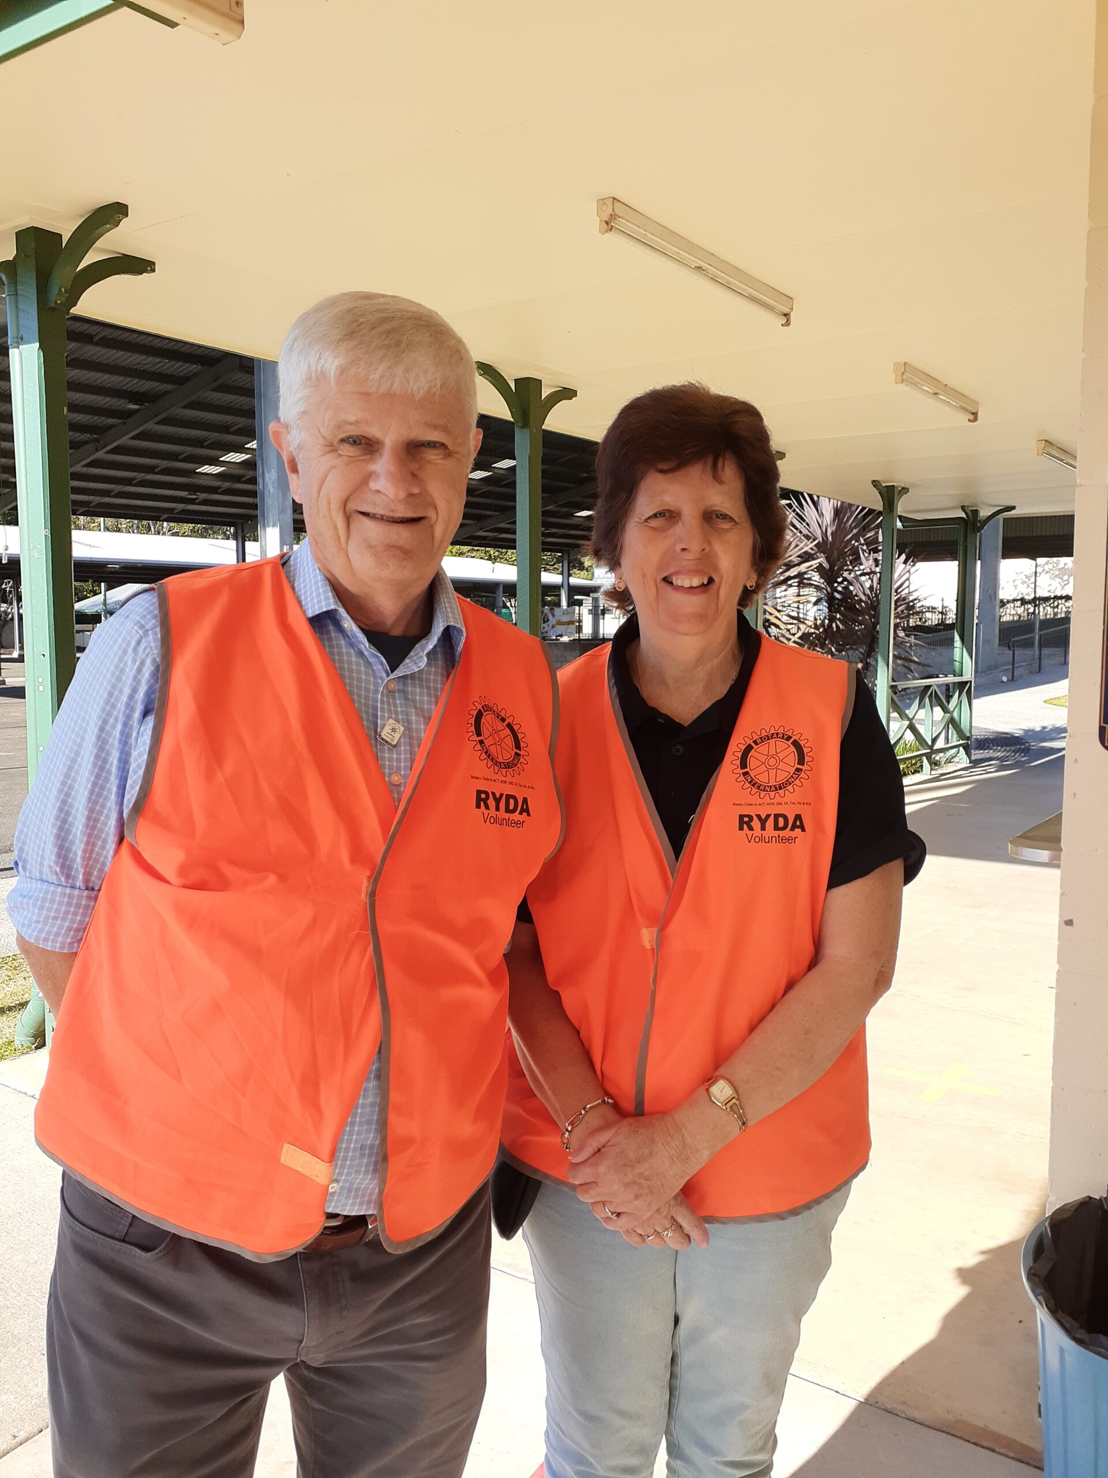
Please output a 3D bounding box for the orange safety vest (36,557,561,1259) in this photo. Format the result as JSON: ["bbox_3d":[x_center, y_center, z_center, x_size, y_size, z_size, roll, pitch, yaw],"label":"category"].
[{"bbox_3d":[-0.240,0.138,1.160,0.500,0.640,0.330,-3,6,-28],"label":"orange safety vest"}]

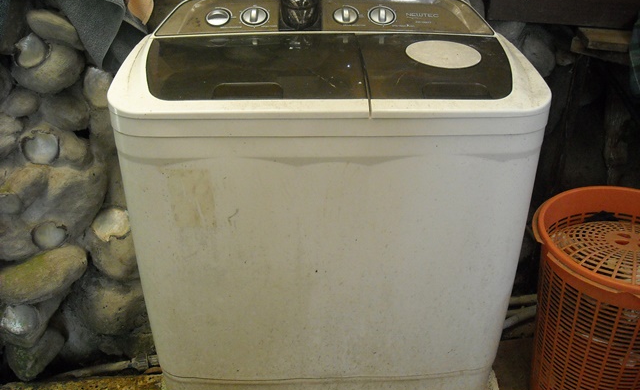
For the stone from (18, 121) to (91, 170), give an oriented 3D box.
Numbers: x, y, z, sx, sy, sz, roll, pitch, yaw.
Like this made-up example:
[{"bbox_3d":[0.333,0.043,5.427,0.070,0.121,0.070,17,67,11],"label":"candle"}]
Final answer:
[{"bbox_3d":[-0.654,-0.122,1.600,0.180,0.110,0.120,-1,28,0],"label":"stone"}]

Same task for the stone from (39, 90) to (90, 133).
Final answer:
[{"bbox_3d":[-0.636,-0.210,1.610,0.130,0.095,0.100,-1,28,0],"label":"stone"}]

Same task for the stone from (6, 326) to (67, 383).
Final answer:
[{"bbox_3d":[-0.746,0.417,1.690,0.145,0.130,0.120,-1,28,0],"label":"stone"}]

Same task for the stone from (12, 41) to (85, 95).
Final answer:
[{"bbox_3d":[-0.633,-0.295,1.510,0.165,0.105,0.120,0,29,0],"label":"stone"}]

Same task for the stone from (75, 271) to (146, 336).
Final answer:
[{"bbox_3d":[-0.548,0.285,1.700,0.185,0.140,0.140,0,29,0],"label":"stone"}]

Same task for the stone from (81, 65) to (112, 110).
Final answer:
[{"bbox_3d":[-0.545,-0.266,1.600,0.085,0.105,0.085,-1,28,0],"label":"stone"}]

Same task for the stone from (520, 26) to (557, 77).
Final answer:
[{"bbox_3d":[0.551,-0.359,1.640,0.095,0.110,0.100,0,29,0],"label":"stone"}]

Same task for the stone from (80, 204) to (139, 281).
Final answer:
[{"bbox_3d":[-0.525,0.122,1.630,0.150,0.180,0.140,-1,28,0],"label":"stone"}]

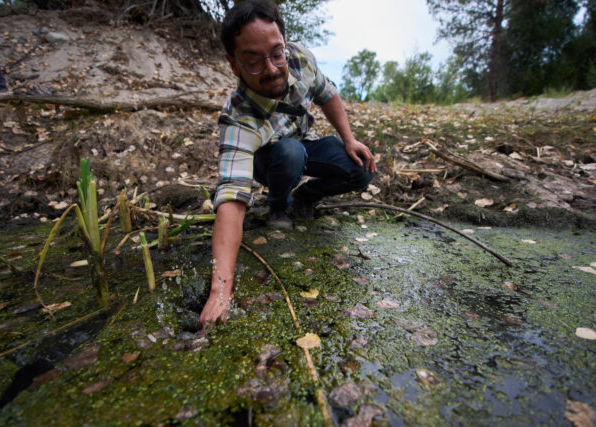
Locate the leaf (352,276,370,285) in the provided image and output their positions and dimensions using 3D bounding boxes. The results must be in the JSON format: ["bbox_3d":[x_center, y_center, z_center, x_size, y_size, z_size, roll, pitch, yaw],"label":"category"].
[{"bbox_3d":[0.234,0.242,1.030,0.059,0.012,0.052,-2,16,-6],"label":"leaf"}]

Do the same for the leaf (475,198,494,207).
[{"bbox_3d":[0.983,-0.056,1.500,0.090,0.025,0.065,0,15,0],"label":"leaf"}]

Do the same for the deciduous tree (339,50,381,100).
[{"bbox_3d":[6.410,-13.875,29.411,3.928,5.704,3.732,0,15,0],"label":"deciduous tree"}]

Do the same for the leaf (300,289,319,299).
[{"bbox_3d":[0.040,0.265,0.935,0.062,0.020,0.051,-2,16,-6],"label":"leaf"}]

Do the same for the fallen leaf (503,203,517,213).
[{"bbox_3d":[1.095,-0.030,1.470,0.068,0.030,0.055,0,15,0],"label":"fallen leaf"}]

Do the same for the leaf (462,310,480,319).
[{"bbox_3d":[0.494,0.293,0.817,0.027,0.008,0.045,-12,17,-44],"label":"leaf"}]

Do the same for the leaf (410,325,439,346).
[{"bbox_3d":[0.333,0.321,0.747,0.062,0.012,0.080,8,18,27],"label":"leaf"}]

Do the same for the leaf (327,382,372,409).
[{"bbox_3d":[0.108,0.366,0.575,0.089,0.018,0.050,-1,16,-4],"label":"leaf"}]

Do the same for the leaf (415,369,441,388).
[{"bbox_3d":[0.269,0.340,0.585,0.033,0.012,0.052,-2,12,-8],"label":"leaf"}]

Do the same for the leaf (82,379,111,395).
[{"bbox_3d":[-0.401,0.345,0.566,0.045,0.010,0.022,-9,15,-37],"label":"leaf"}]

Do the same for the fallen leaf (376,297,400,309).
[{"bbox_3d":[0.234,0.238,0.750,0.056,0.012,0.042,-3,15,-11],"label":"fallen leaf"}]

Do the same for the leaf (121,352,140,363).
[{"bbox_3d":[-0.334,0.288,0.572,0.034,0.009,0.024,-5,16,-17],"label":"leaf"}]

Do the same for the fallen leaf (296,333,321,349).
[{"bbox_3d":[0.030,0.315,0.700,0.055,0.012,0.057,7,14,30],"label":"fallen leaf"}]

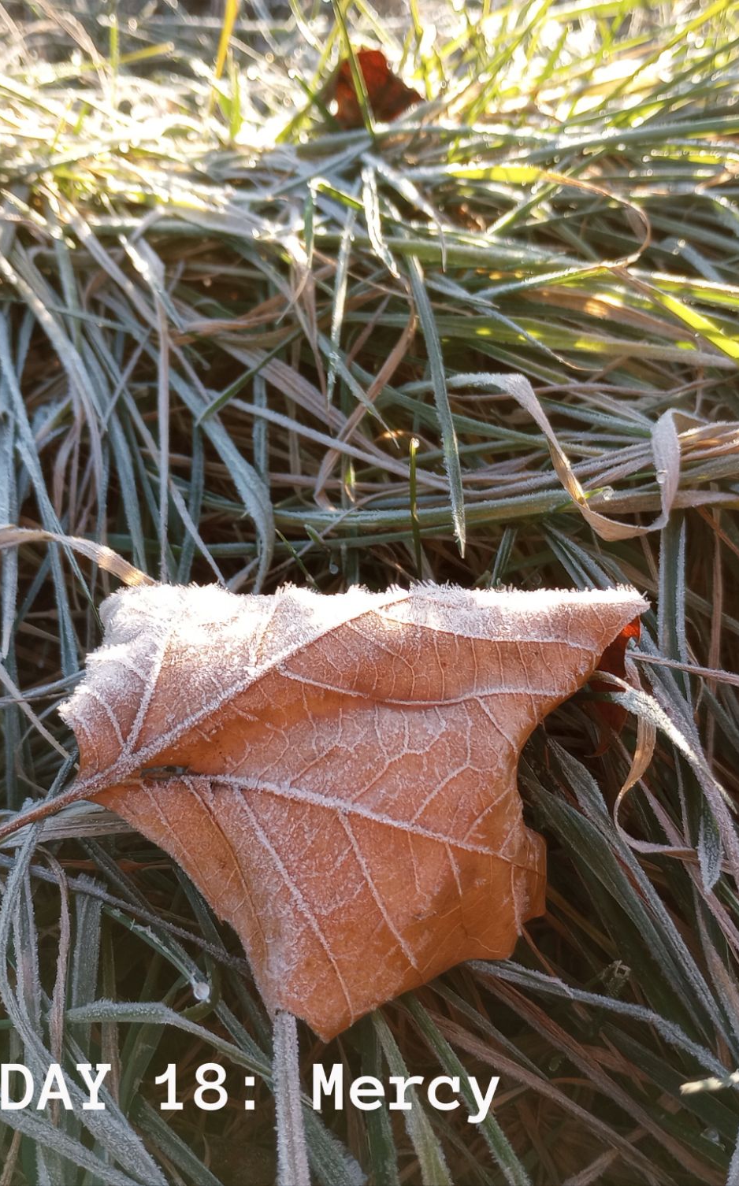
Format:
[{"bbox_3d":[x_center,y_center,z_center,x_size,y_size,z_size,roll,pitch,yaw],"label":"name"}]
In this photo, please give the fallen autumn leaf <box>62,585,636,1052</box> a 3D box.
[{"bbox_3d":[-0.003,0.044,0.280,0.127,0.050,0.097,0,42,0],"label":"fallen autumn leaf"}]

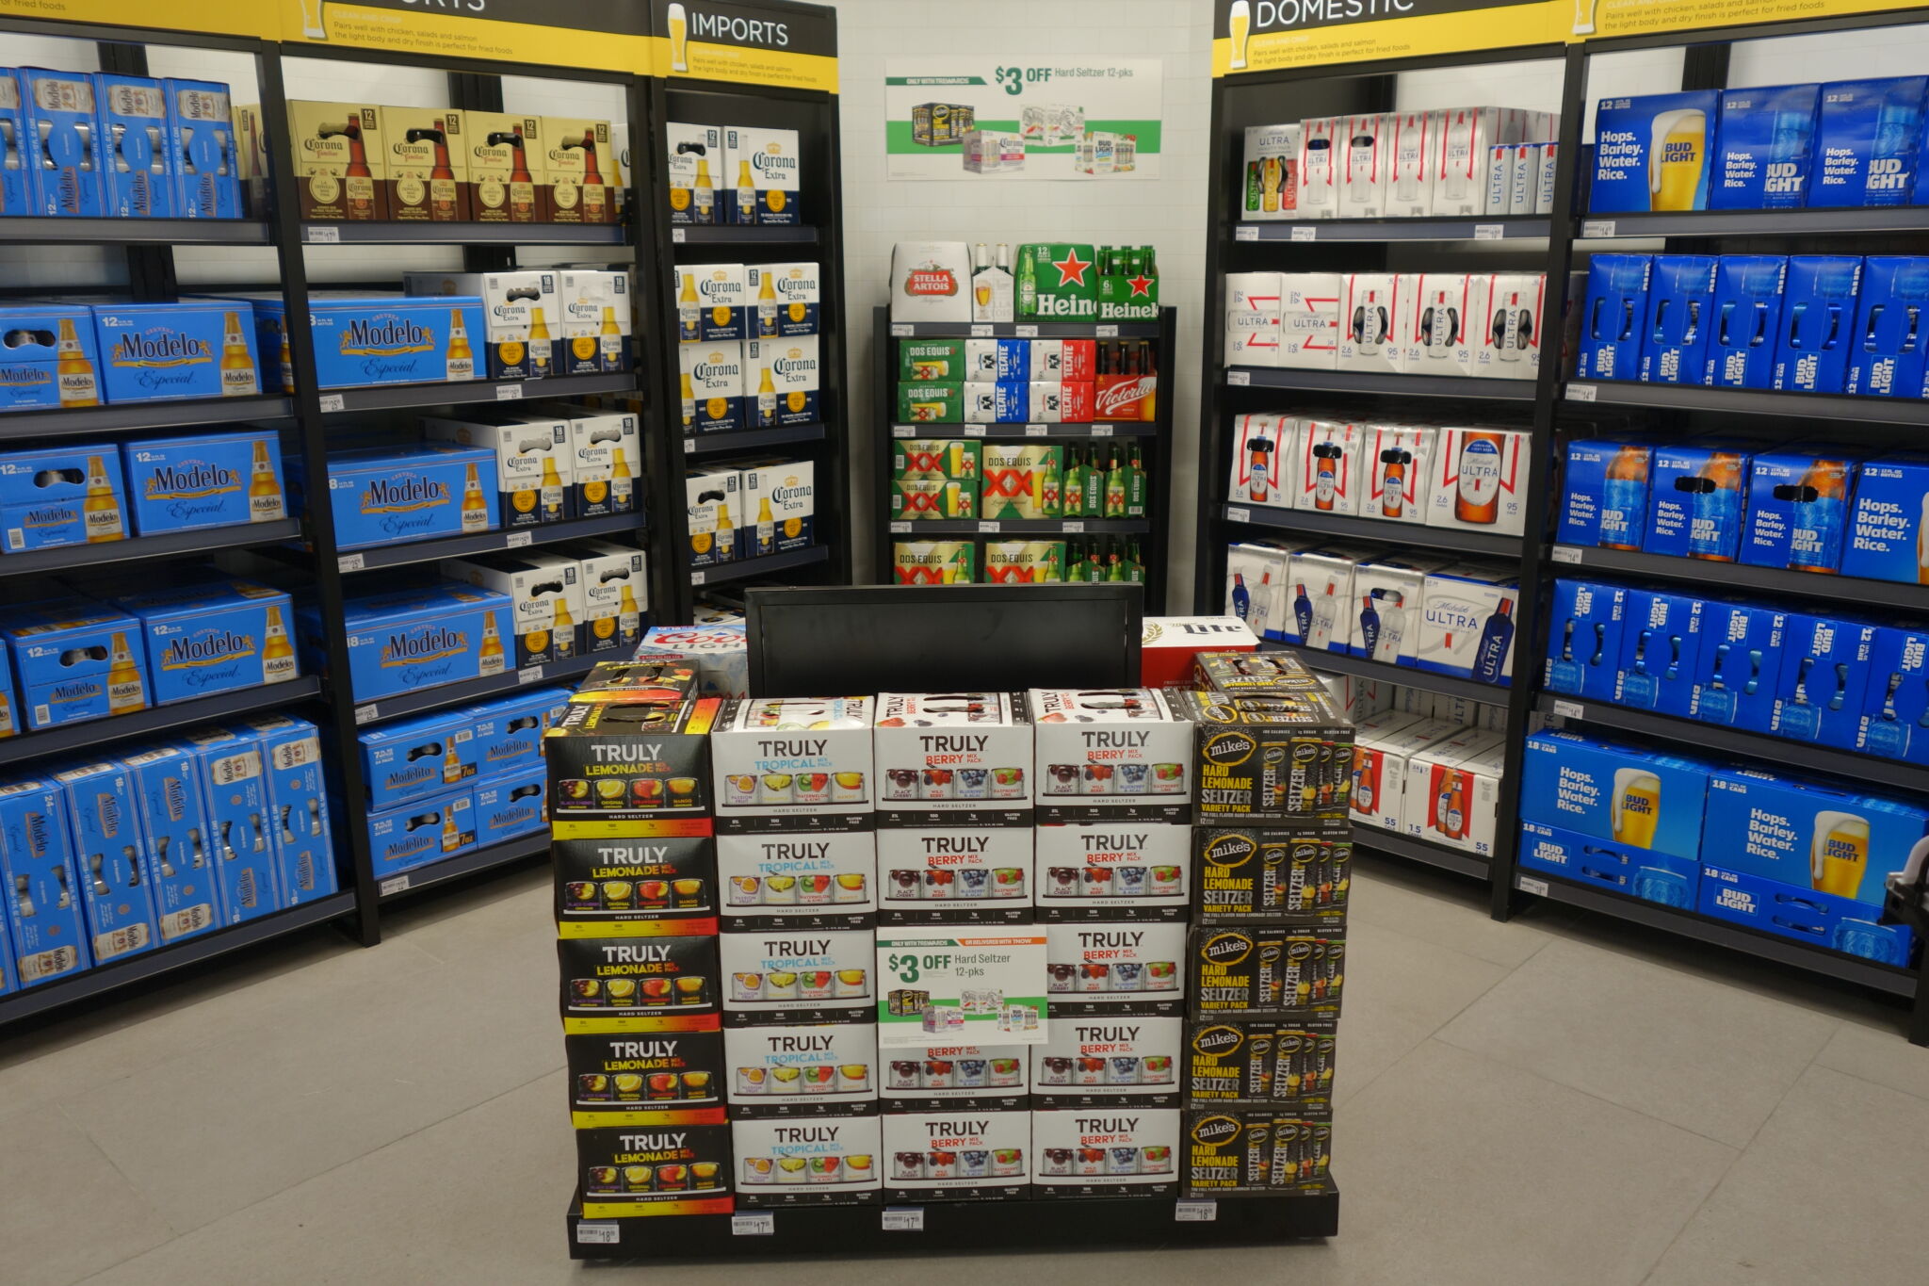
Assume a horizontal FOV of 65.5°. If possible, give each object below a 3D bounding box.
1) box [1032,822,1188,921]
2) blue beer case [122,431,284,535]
[{"bbox_3d":[0.220,0.327,2.338,0.231,0.158,0.173,-1,15,-2],"label":"box"},{"bbox_3d":[-1.664,-0.355,3.221,0.228,0.191,0.303,13,19,41],"label":"blue beer case"}]

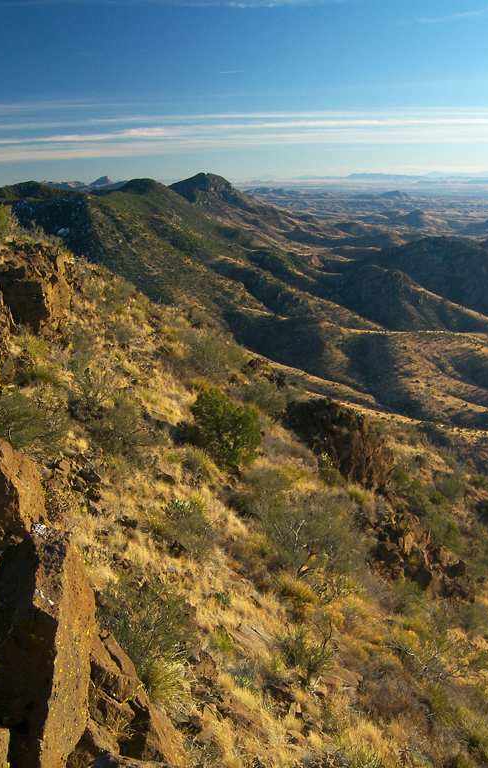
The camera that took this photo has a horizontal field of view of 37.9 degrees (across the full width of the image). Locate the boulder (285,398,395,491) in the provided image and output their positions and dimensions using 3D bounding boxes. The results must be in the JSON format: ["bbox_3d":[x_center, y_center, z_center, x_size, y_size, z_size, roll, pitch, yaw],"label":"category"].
[{"bbox_3d":[4.842,3.068,36.000,5.580,4.710,4.180,2,16,8],"label":"boulder"}]

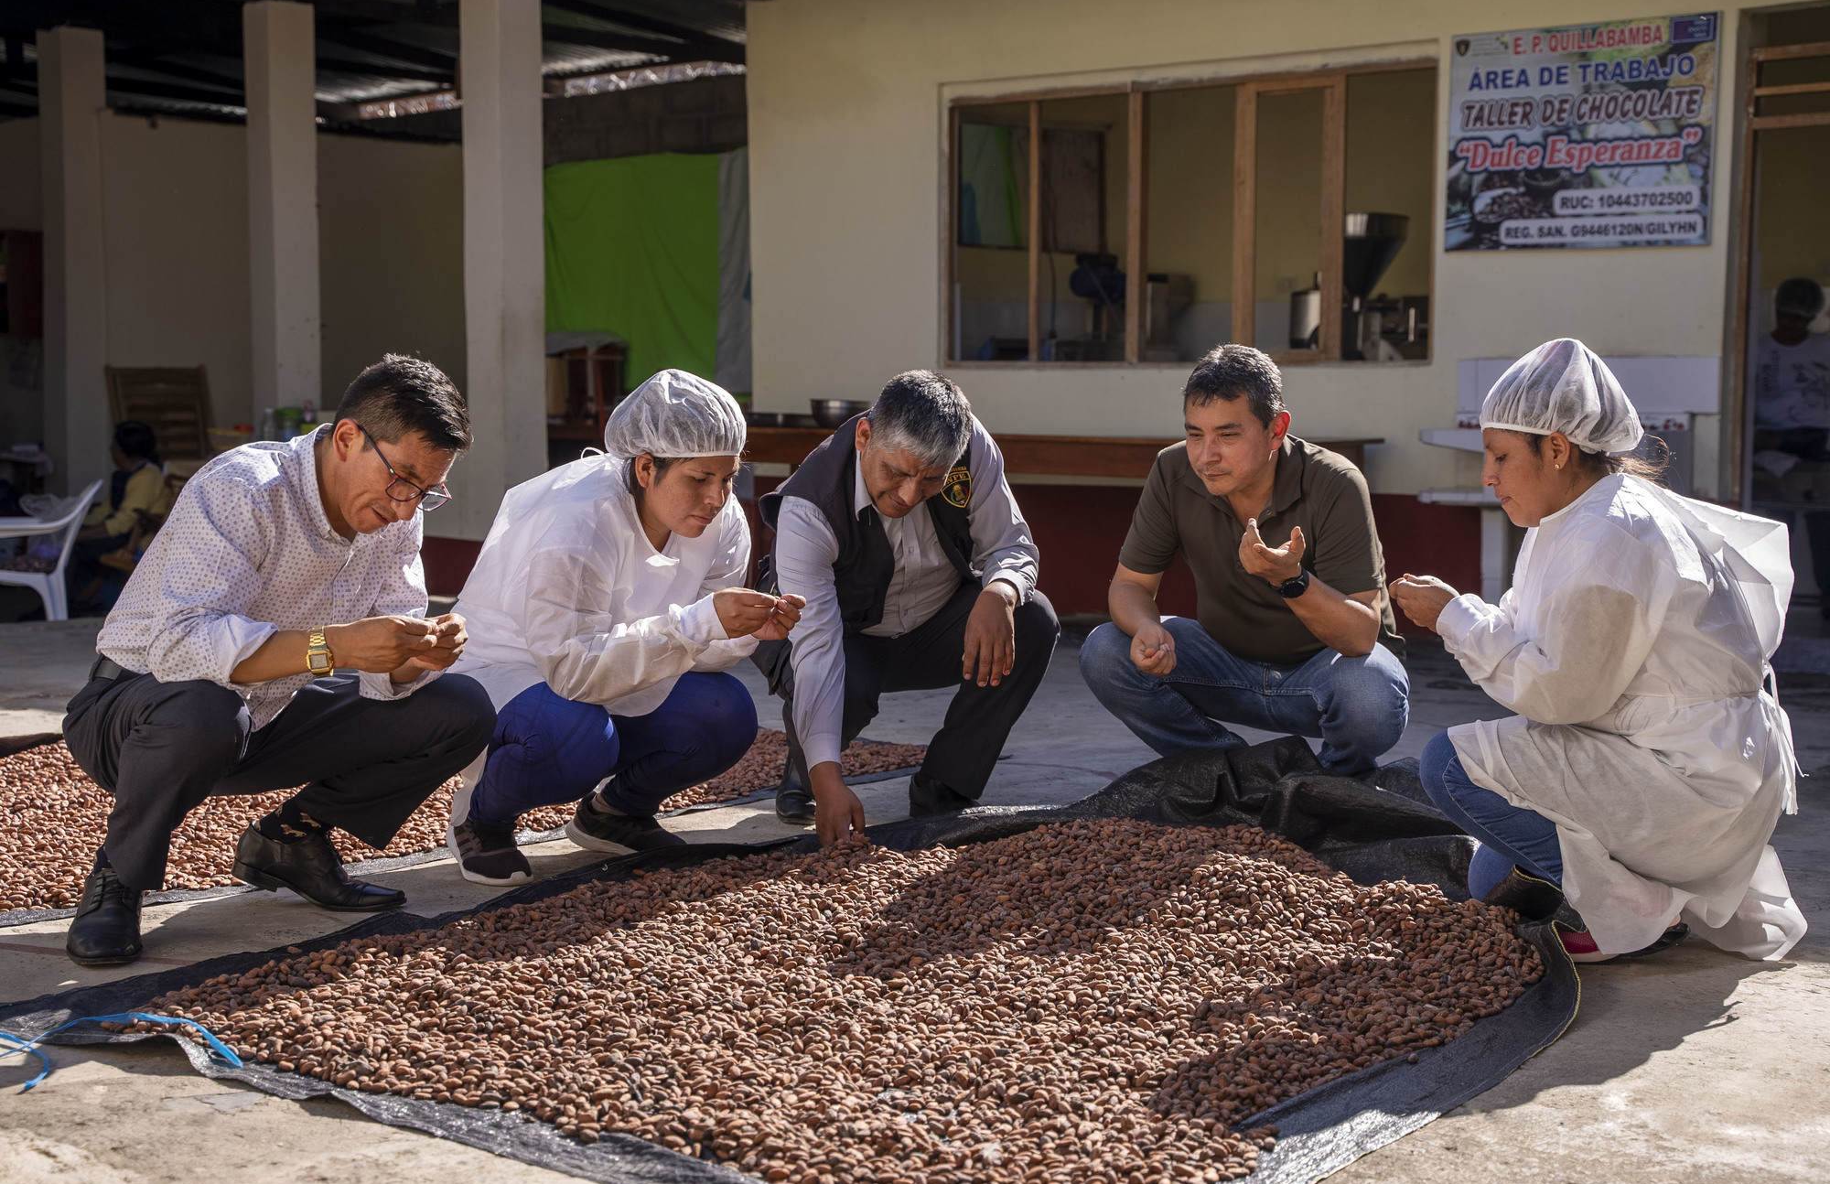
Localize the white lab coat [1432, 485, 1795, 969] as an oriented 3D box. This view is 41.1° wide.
[{"bbox_3d":[1.059,0.178,3.689,0.520,0.700,0.480,1,5,7],"label":"white lab coat"}]

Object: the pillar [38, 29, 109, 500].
[{"bbox_3d":[-4.783,-1.678,13.887,0.270,3.059,0.270,4,6,37],"label":"pillar"}]

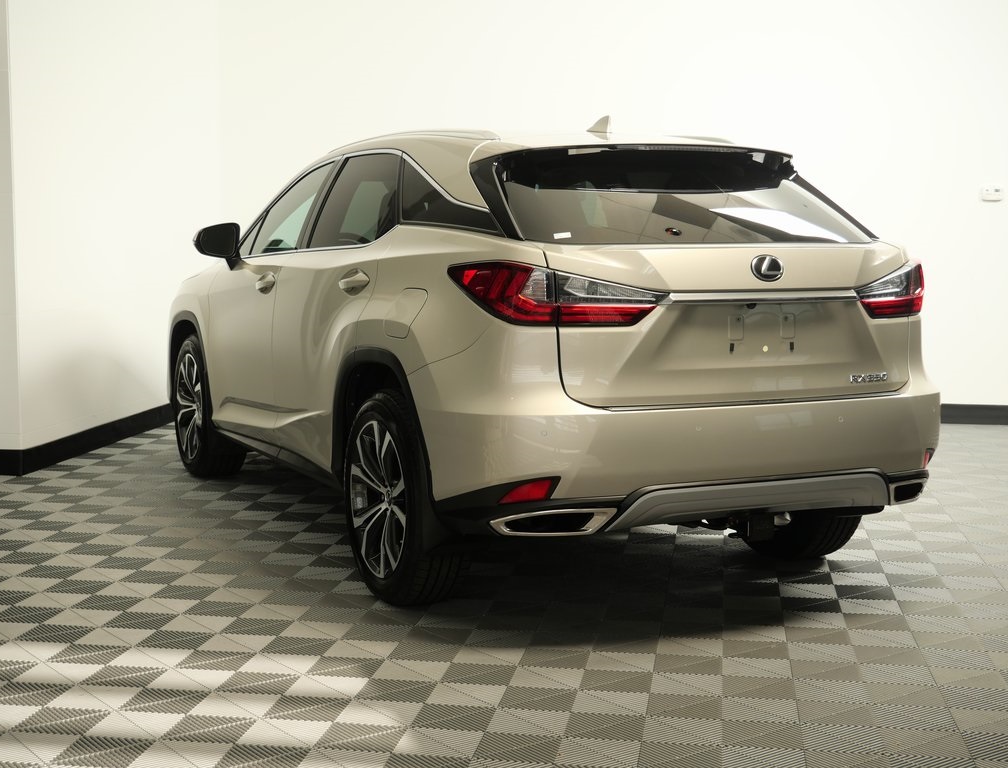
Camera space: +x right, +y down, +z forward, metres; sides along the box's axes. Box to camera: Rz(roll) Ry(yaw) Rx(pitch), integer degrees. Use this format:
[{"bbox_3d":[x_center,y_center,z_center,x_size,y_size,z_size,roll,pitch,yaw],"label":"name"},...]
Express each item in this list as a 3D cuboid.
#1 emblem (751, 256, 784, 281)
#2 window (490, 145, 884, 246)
[{"bbox_3d":[0.817,-0.357,4.208,0.125,0.088,0.020,-3,-3,-26],"label":"emblem"},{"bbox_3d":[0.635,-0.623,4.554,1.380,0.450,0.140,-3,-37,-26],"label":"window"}]

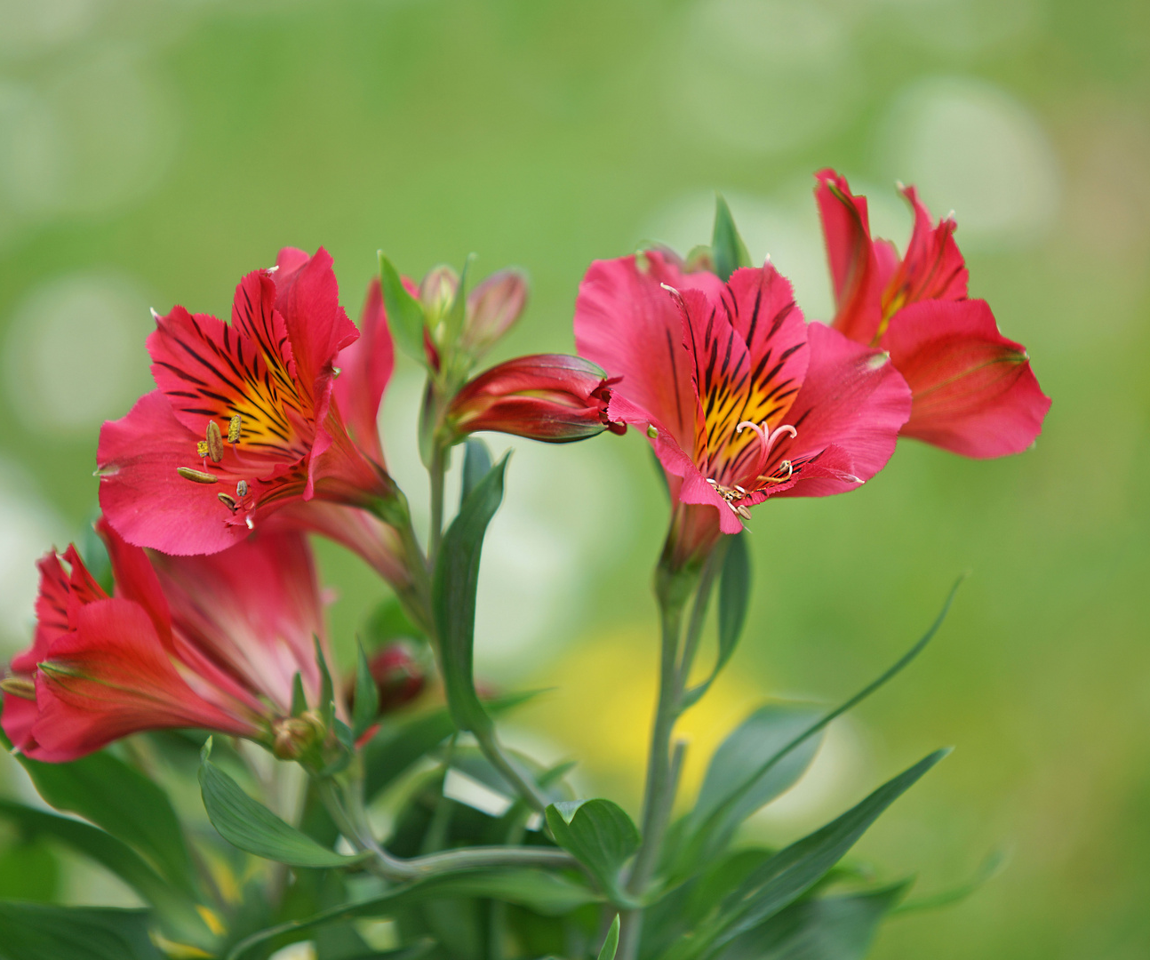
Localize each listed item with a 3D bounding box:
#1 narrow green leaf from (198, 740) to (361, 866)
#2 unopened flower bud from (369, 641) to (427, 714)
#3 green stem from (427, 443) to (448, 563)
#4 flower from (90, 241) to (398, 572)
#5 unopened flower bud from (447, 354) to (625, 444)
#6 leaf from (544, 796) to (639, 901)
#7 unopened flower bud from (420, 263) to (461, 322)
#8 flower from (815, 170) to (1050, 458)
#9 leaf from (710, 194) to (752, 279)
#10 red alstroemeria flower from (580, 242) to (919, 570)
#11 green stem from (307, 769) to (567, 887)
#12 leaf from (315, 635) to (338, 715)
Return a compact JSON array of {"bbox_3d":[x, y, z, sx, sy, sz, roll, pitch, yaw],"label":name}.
[{"bbox_3d":[-0.053,0.060,1.385,0.035,0.013,0.009,35,-30,0],"label":"narrow green leaf"},{"bbox_3d":[-0.034,0.038,1.540,0.011,0.013,0.011,-12,6,0],"label":"unopened flower bud"},{"bbox_3d":[-0.024,0.004,1.410,0.003,0.021,0.003,-2,6,0],"label":"green stem"},{"bbox_3d":[-0.056,-0.012,1.400,0.053,0.056,0.046,8,13,40],"label":"flower"},{"bbox_3d":[-0.007,-0.014,1.390,0.032,0.015,0.015,2,-11,9],"label":"unopened flower bud"},{"bbox_3d":[0.003,0.067,1.450,0.017,0.018,0.012,-6,9,15],"label":"leaf"},{"bbox_3d":[-0.025,-0.034,1.480,0.008,0.011,0.008,2,-3,0],"label":"unopened flower bud"},{"bbox_3d":[0.064,-0.029,1.425,0.046,0.052,0.048,-4,11,-21],"label":"flower"},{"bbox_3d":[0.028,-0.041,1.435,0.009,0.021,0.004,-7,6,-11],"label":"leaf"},{"bbox_3d":[0.029,-0.013,1.400,0.058,0.055,0.048,-4,10,-21],"label":"red alstroemeria flower"},{"bbox_3d":[-0.023,0.061,1.400,0.045,0.019,0.012,0,10,0],"label":"green stem"},{"bbox_3d":[-0.045,0.036,1.455,0.004,0.015,0.003,-10,0,30],"label":"leaf"}]

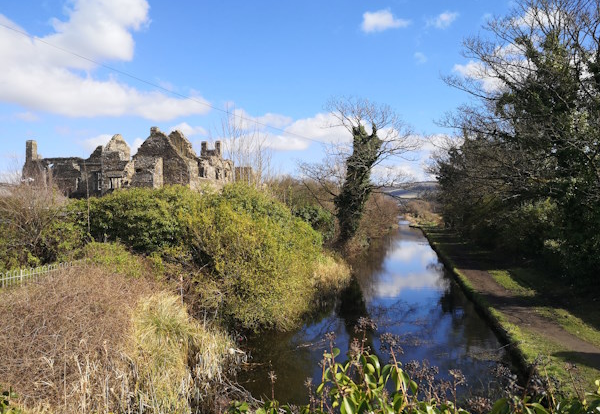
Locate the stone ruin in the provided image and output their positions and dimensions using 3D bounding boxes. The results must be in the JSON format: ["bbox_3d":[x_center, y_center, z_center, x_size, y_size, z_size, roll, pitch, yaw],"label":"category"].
[{"bbox_3d":[-28.500,-4.800,77.000,32.000,13.000,17.000,0,1,6],"label":"stone ruin"}]

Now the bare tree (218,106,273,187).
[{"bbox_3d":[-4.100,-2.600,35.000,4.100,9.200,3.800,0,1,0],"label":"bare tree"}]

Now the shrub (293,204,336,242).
[{"bbox_3d":[1.250,1.700,41.500,4.100,3.700,3.600,0,1,0],"label":"shrub"}]

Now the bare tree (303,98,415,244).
[{"bbox_3d":[5.400,-2.900,43.000,10.600,13.700,9.500,0,1,0],"label":"bare tree"}]

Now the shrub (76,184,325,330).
[{"bbox_3d":[-4.900,1.850,22.300,11.500,5.500,8.000,0,1,-6],"label":"shrub"}]

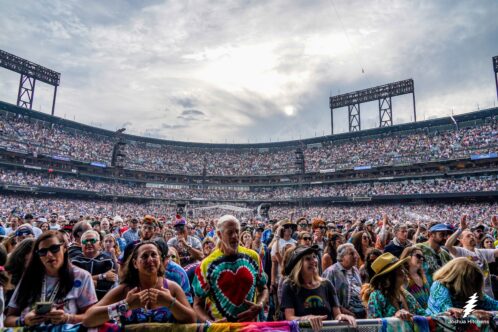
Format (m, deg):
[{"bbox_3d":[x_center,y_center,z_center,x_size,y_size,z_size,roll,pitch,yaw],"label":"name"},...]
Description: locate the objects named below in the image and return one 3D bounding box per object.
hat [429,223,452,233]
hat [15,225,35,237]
[{"bbox_3d":[2.221,0.713,3.850,0.270,0.120,0.190,-4,-9,30],"label":"hat"},{"bbox_3d":[-2.328,0.665,3.450,0.180,0.130,0.230,4,-8,-25],"label":"hat"}]

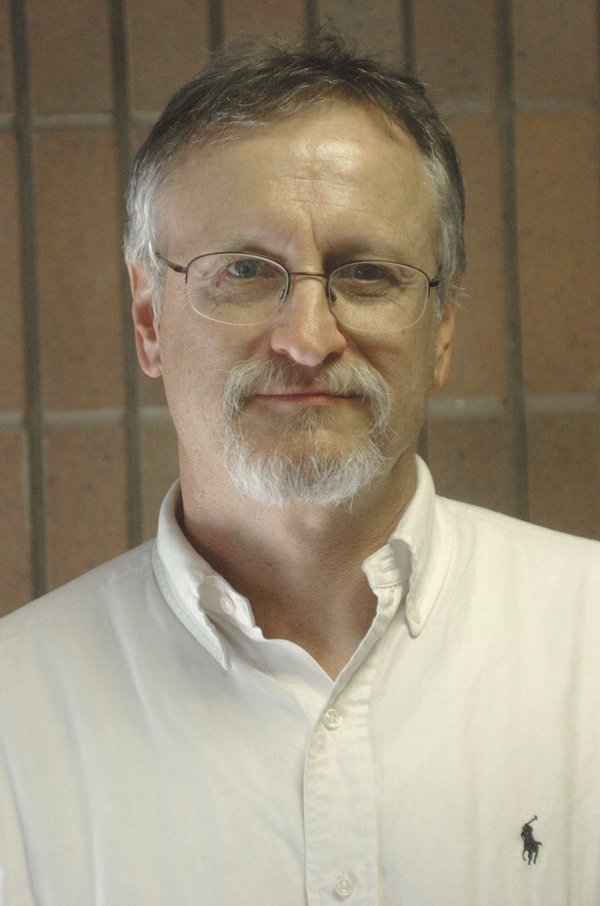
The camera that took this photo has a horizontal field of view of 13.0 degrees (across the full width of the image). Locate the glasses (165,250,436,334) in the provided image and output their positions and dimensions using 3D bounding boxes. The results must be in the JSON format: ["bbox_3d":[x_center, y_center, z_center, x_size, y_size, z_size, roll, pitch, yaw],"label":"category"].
[{"bbox_3d":[-0.002,-0.086,1.409,0.141,0.046,0.138,1,6,-5],"label":"glasses"}]

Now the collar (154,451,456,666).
[{"bbox_3d":[0.002,0.056,1.475,0.162,0.118,0.160,-4,3,-8],"label":"collar"}]

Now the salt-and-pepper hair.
[{"bbox_3d":[-0.003,-0.140,1.459,0.184,0.170,0.188,1,5,-5],"label":"salt-and-pepper hair"}]

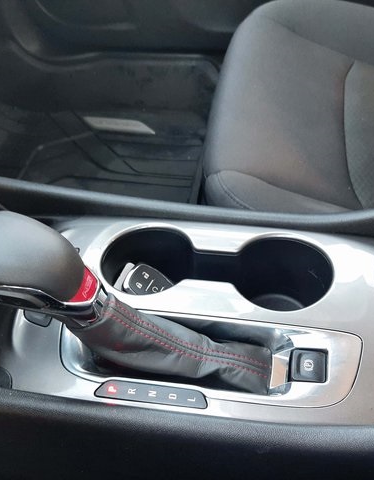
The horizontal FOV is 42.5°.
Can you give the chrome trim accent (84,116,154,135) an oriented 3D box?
[{"bbox_3d":[-0.146,-0.243,1.021,0.163,0.010,0.036,7,57,12],"label":"chrome trim accent"}]

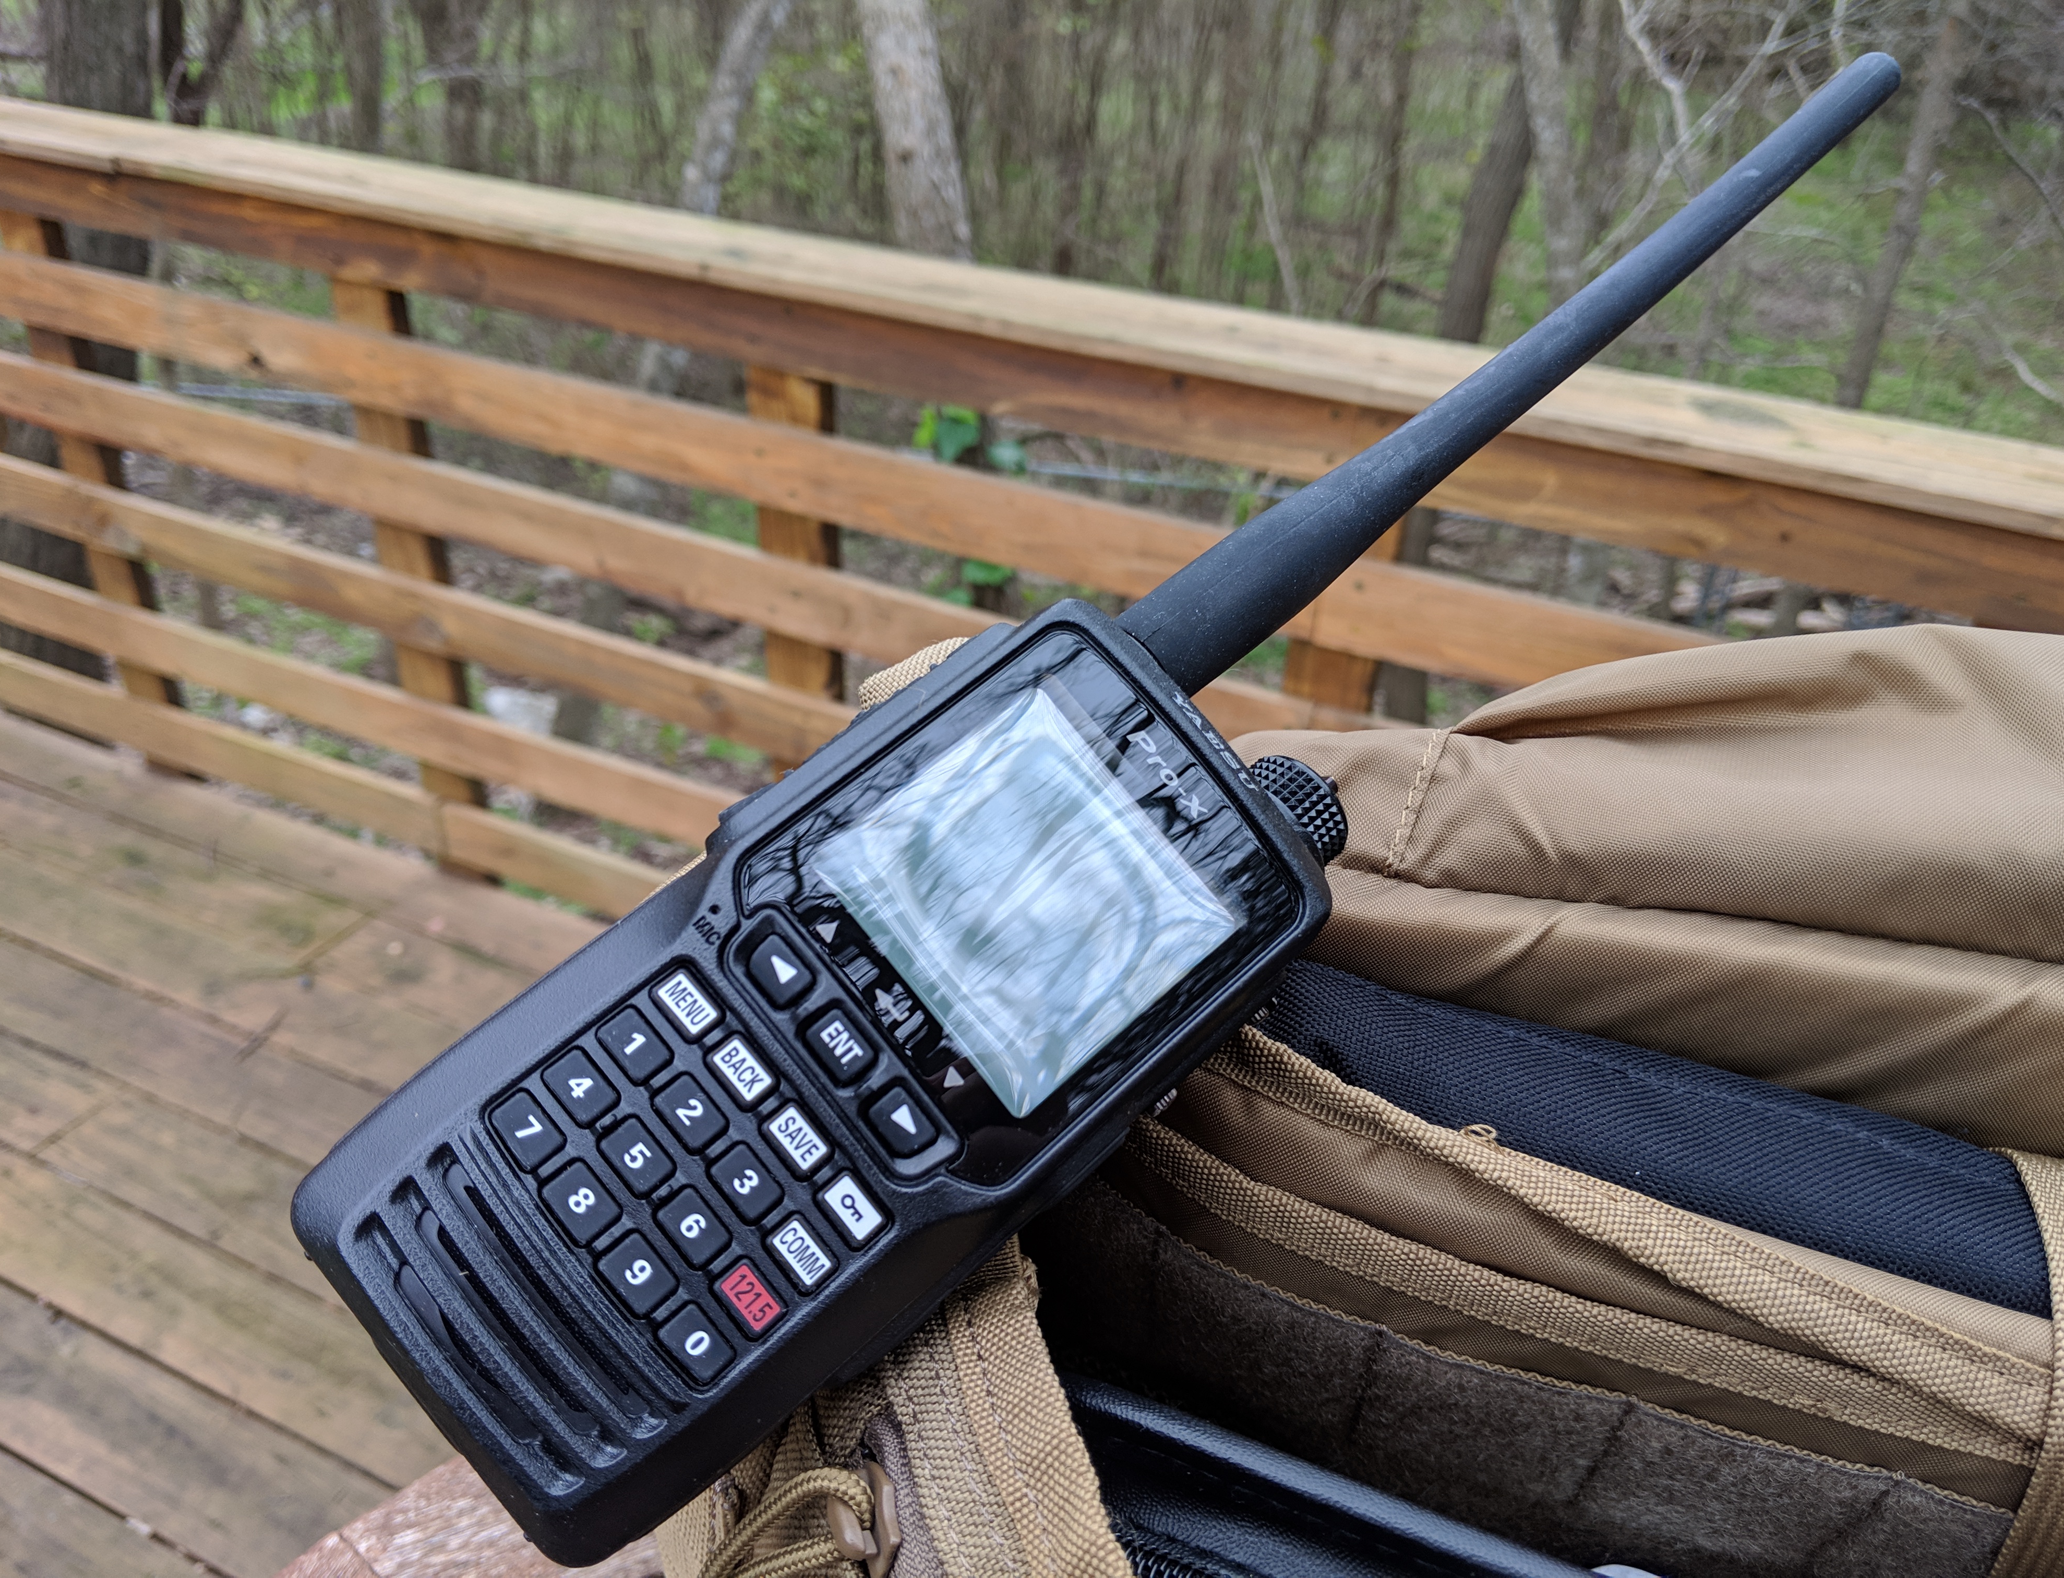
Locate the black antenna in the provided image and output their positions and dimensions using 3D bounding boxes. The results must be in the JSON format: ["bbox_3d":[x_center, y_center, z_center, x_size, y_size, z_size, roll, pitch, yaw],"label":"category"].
[{"bbox_3d":[0.088,-0.077,0.278,0.201,0.015,0.015,-39,87,-20],"label":"black antenna"}]

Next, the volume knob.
[{"bbox_3d":[0.037,0.004,0.242,0.009,0.018,0.018,-39,87,-20],"label":"volume knob"}]

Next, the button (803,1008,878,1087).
[{"bbox_3d":[-0.024,0.032,0.204,0.006,0.002,0.007,-39,87,-20],"label":"button"}]

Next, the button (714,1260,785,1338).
[{"bbox_3d":[-0.033,0.060,0.193,0.005,0.002,0.007,-39,87,-20],"label":"button"}]

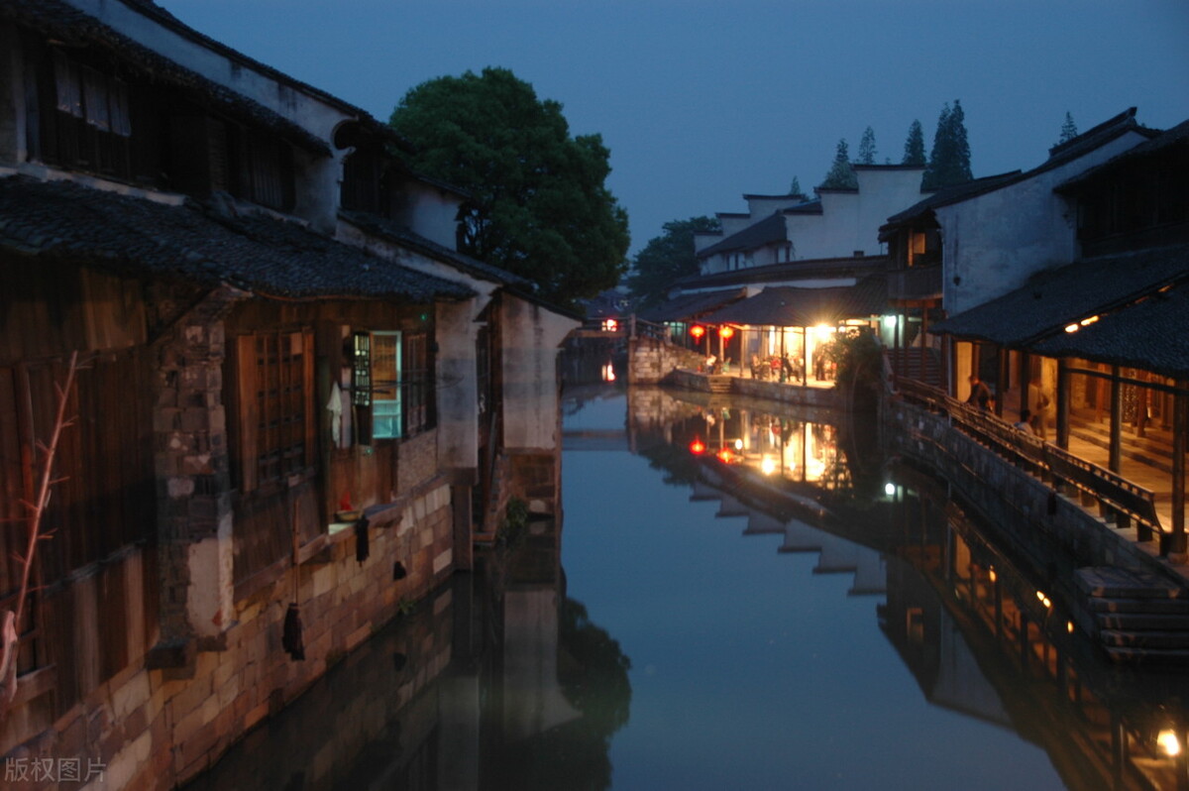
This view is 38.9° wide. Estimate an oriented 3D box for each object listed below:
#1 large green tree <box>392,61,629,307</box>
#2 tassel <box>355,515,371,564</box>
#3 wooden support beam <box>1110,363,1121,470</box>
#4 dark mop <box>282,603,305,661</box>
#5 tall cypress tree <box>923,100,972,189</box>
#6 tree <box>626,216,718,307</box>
[{"bbox_3d":[-2.345,-4.252,45.000,6.700,9.000,6.500,0,3,0],"label":"large green tree"},{"bbox_3d":[-2.392,1.490,17.400,0.150,0.490,0.165,0,3,7],"label":"tassel"},{"bbox_3d":[7.356,0.581,23.800,0.160,2.200,0.160,0,3,6],"label":"wooden support beam"},{"bbox_3d":[-2.680,2.106,15.000,0.180,0.510,0.210,0,3,7],"label":"dark mop"},{"bbox_3d":[26.940,-12.999,128.000,4.800,18.500,4.800,0,3,0],"label":"tall cypress tree"},{"bbox_3d":[7.727,-10.376,150.000,9.800,11.200,9.500,0,3,0],"label":"tree"}]

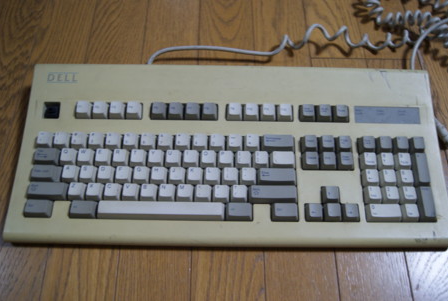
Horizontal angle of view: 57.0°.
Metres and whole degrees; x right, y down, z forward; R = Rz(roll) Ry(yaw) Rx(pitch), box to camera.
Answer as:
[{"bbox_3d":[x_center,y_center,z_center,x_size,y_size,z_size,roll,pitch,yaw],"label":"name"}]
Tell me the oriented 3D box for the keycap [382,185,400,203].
[{"bbox_3d":[0.175,0.045,0.435,0.018,0.010,0.018,1,69,0],"label":"keycap"}]

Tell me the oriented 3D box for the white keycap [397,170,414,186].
[{"bbox_3d":[0.197,0.030,0.446,0.018,0.009,0.018,1,70,-1],"label":"white keycap"}]

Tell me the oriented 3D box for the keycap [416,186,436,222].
[{"bbox_3d":[0.212,0.055,0.431,0.018,0.009,0.037,1,68,-1],"label":"keycap"}]

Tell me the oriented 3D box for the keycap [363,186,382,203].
[{"bbox_3d":[0.159,0.047,0.438,0.018,0.009,0.018,1,70,-1],"label":"keycap"}]

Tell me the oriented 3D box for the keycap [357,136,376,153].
[{"bbox_3d":[0.158,-0.008,0.455,0.018,0.010,0.018,1,69,0],"label":"keycap"}]

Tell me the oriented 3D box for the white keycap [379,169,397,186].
[{"bbox_3d":[0.179,0.031,0.448,0.018,0.010,0.018,1,69,-1],"label":"white keycap"}]

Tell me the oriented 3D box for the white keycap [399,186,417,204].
[{"bbox_3d":[0.198,0.049,0.442,0.018,0.010,0.018,1,69,-1],"label":"white keycap"}]

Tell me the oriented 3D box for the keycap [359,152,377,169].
[{"bbox_3d":[0.159,0.012,0.451,0.018,0.009,0.018,1,69,-1],"label":"keycap"}]

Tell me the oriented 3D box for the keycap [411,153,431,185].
[{"bbox_3d":[0.216,0.022,0.448,0.018,0.009,0.037,1,69,-1],"label":"keycap"}]

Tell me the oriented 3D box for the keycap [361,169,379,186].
[{"bbox_3d":[0.159,0.030,0.445,0.018,0.009,0.018,1,70,-1],"label":"keycap"}]

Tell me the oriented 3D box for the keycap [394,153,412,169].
[{"bbox_3d":[0.197,0.011,0.453,0.018,0.009,0.018,1,69,-1],"label":"keycap"}]

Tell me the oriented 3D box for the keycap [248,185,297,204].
[{"bbox_3d":[0.051,0.046,0.436,0.052,0.009,0.018,1,69,-1],"label":"keycap"}]

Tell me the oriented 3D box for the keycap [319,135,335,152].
[{"bbox_3d":[0.113,-0.009,0.455,0.018,0.010,0.018,1,69,0],"label":"keycap"}]

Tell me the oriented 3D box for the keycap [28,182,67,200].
[{"bbox_3d":[-0.187,0.042,0.435,0.042,0.009,0.018,1,69,-1],"label":"keycap"}]

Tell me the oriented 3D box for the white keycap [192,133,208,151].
[{"bbox_3d":[-0.027,-0.009,0.458,0.018,0.010,0.018,1,69,-1],"label":"white keycap"}]

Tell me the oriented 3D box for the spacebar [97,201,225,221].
[{"bbox_3d":[-0.065,0.062,0.426,0.132,0.009,0.018,1,69,-1],"label":"spacebar"}]

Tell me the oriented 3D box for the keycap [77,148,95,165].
[{"bbox_3d":[-0.151,0.007,0.449,0.018,0.009,0.018,1,69,-1],"label":"keycap"}]

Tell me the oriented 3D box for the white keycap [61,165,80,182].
[{"bbox_3d":[-0.166,0.024,0.442,0.018,0.009,0.018,1,69,-1],"label":"white keycap"}]

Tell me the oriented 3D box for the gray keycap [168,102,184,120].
[{"bbox_3d":[-0.055,-0.046,0.468,0.018,0.010,0.018,1,69,0],"label":"gray keycap"}]

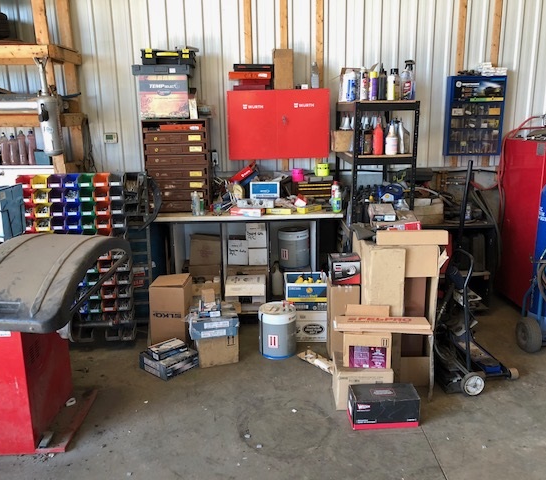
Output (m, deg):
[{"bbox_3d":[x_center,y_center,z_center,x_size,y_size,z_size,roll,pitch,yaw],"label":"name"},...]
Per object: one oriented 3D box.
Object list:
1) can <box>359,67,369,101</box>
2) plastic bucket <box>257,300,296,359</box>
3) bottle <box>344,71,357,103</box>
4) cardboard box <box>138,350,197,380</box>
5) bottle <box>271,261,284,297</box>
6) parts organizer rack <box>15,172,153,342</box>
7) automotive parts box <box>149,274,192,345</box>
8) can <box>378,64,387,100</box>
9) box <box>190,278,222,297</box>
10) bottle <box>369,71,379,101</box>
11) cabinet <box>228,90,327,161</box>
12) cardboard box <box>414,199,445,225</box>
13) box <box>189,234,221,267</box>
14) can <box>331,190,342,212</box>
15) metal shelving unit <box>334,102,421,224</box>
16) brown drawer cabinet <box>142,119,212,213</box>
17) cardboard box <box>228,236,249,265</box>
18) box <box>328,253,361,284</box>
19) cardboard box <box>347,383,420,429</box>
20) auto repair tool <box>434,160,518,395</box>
[{"bbox_3d":[0.671,-1.141,3.785,0.066,0.239,0.066,-1,13,0],"label":"can"},{"bbox_3d":[0.029,0.684,3.905,0.287,0.348,0.287,-1,13,0],"label":"plastic bucket"},{"bbox_3d":[0.607,-1.182,3.981,0.072,0.235,0.072,-1,13,0],"label":"bottle"},{"bbox_3d":[-0.741,0.865,3.717,0.306,0.113,0.287,10,18,40],"label":"cardboard box"},{"bbox_3d":[0.043,0.346,4.680,0.102,0.325,0.110,-1,13,0],"label":"bottle"},{"bbox_3d":[-1.382,0.147,3.877,0.880,1.280,0.380,-1,14,1],"label":"parts organizer rack"},{"bbox_3d":[-0.792,0.577,4.131,0.269,0.517,0.280,-1,14,-2],"label":"automotive parts box"},{"bbox_3d":[0.840,-1.204,3.952,0.067,0.273,0.067,-1,13,0],"label":"can"},{"bbox_3d":[-0.588,0.403,4.691,0.270,0.140,0.250,-1,14,-1],"label":"box"},{"bbox_3d":[0.748,-1.141,3.843,0.066,0.208,0.066,-1,14,1],"label":"bottle"},{"bbox_3d":[0.053,-1.071,4.824,0.914,0.605,0.280,-1,13,-2],"label":"cabinet"},{"bbox_3d":[1.318,-0.256,4.500,0.265,0.198,0.260,-1,13,0],"label":"cardboard box"},{"bbox_3d":[-0.617,0.090,4.862,0.276,0.232,0.260,-1,13,-2],"label":"box"},{"bbox_3d":[0.519,-0.306,4.167,0.065,0.163,0.065,-1,14,0],"label":"can"},{"bbox_3d":[0.822,-0.213,4.314,0.471,1.800,0.772,-2,14,-3],"label":"metal shelving unit"},{"bbox_3d":[-0.782,-0.634,4.369,0.513,0.747,0.380,-1,13,-2],"label":"brown drawer cabinet"},{"bbox_3d":[-0.300,0.091,4.496,0.175,0.215,0.180,-1,14,1],"label":"cardboard box"},{"bbox_3d":[0.527,0.213,3.786,0.210,0.172,0.224,-1,13,1],"label":"box"},{"bbox_3d":[0.634,0.951,2.971,0.369,0.169,0.180,-1,14,-1],"label":"cardboard box"},{"bbox_3d":[1.354,0.185,3.508,0.440,1.370,0.760,-3,14,-8],"label":"auto repair tool"}]

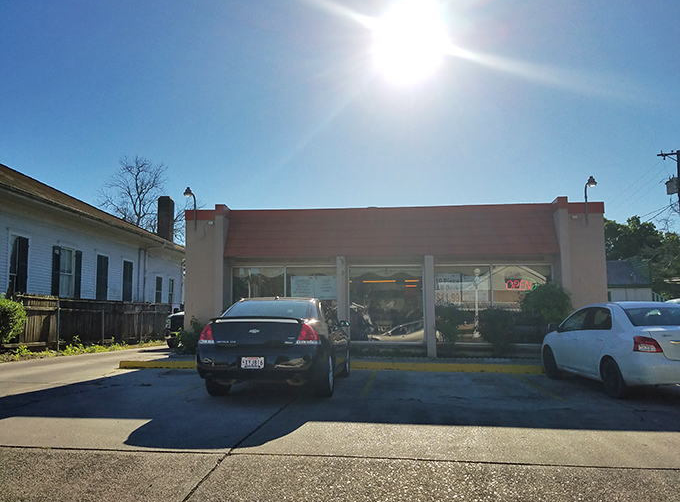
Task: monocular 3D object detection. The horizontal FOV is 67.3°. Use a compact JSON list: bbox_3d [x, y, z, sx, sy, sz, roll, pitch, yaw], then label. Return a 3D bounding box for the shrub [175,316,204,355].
[{"bbox_3d":[-3.820,2.188,13.226,0.900,1.000,0.800,-1,-7,6],"label":"shrub"}]

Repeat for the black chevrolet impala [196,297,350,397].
[{"bbox_3d":[-0.867,1.555,8.920,1.870,1.490,5.090,0,-7,5],"label":"black chevrolet impala"}]

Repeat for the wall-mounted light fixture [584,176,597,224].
[{"bbox_3d":[6.167,-1.243,12.573,0.280,1.150,0.580,-1,-7,6],"label":"wall-mounted light fixture"}]

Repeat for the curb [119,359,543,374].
[{"bbox_3d":[-0.260,2.489,10.971,9.300,0.170,0.220,0,-7,5],"label":"curb"}]

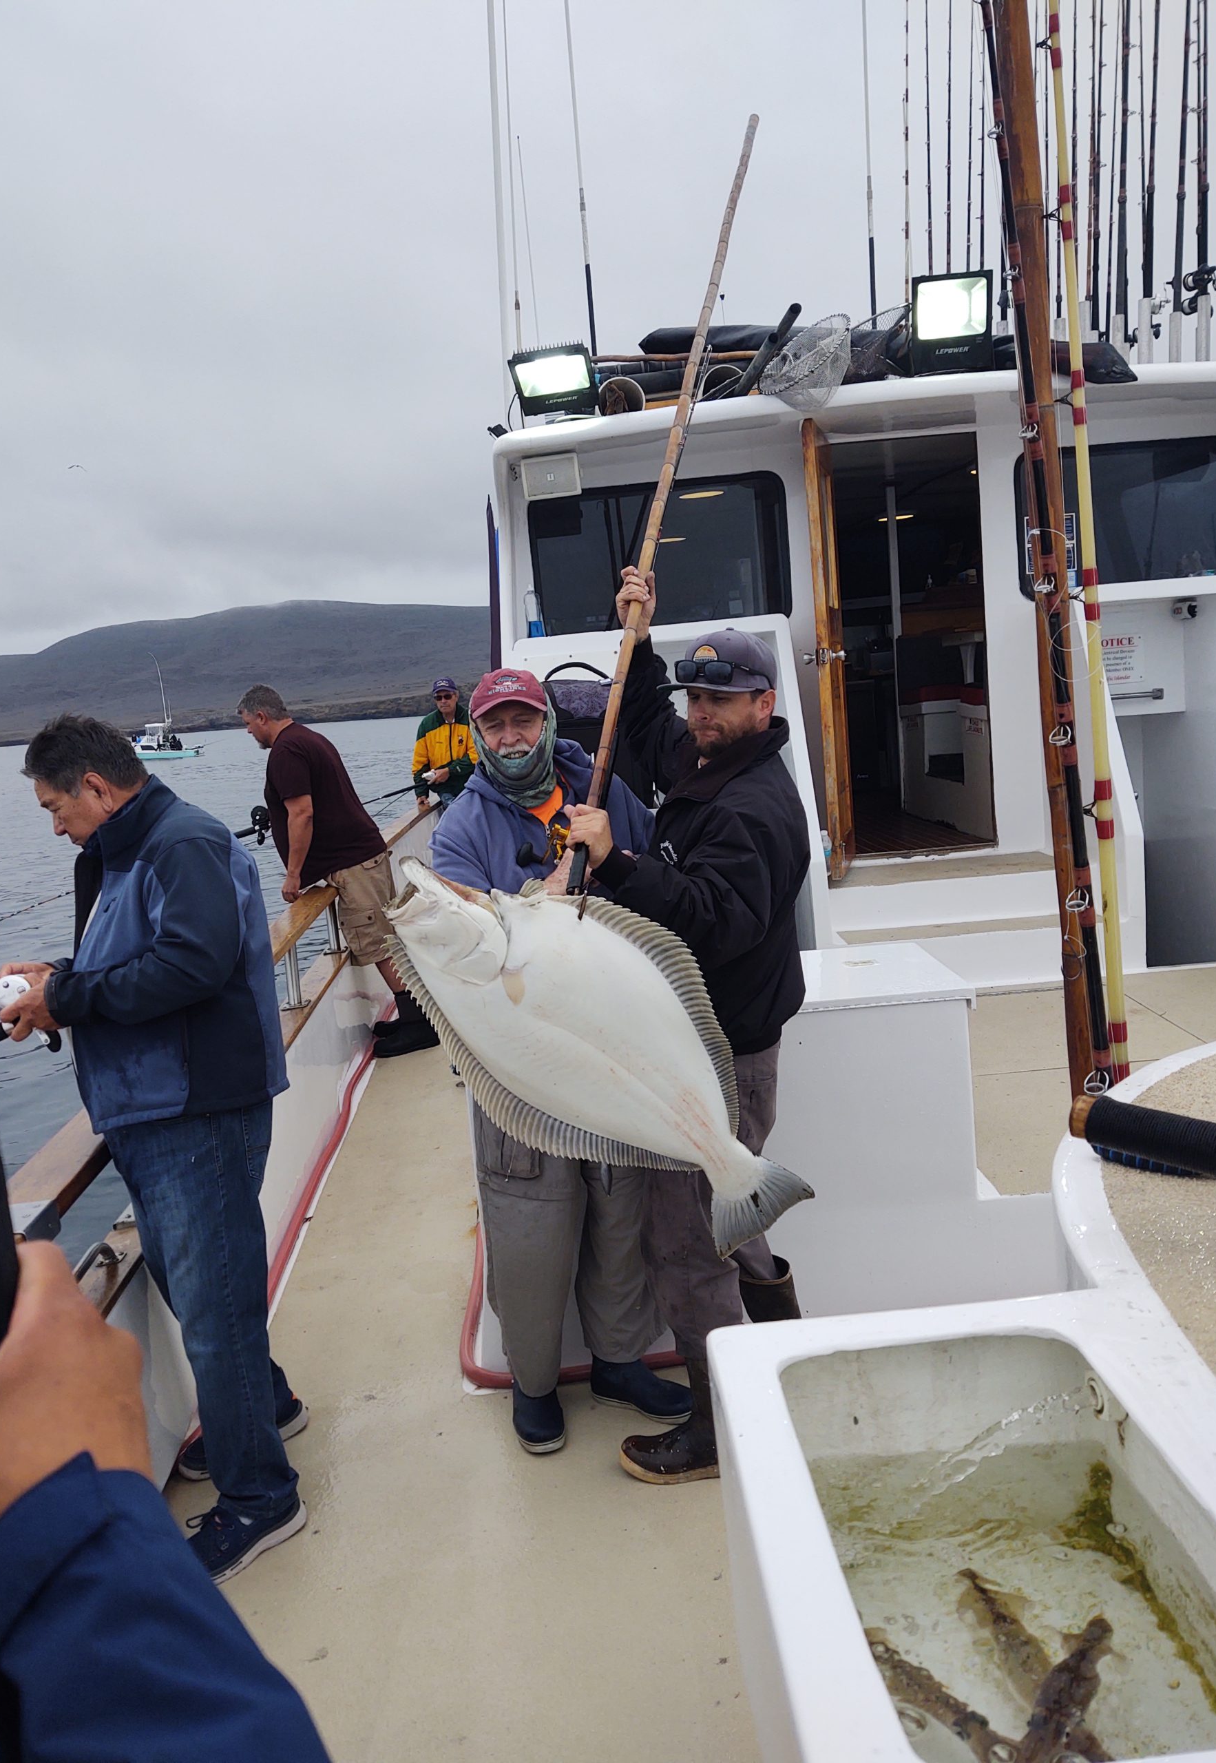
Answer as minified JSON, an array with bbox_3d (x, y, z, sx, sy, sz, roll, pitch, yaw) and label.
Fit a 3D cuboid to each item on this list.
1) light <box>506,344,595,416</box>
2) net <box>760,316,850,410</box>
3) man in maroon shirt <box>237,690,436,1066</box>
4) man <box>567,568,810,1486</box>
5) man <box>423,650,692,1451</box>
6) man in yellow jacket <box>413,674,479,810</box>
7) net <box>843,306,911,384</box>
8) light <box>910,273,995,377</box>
[{"bbox_3d":[-0.219,-1.966,5.400,0.300,0.110,0.370,-5,-26,-3],"label":"light"},{"bbox_3d":[0.749,-1.985,5.250,0.350,0.350,0.320,-4,7,0],"label":"net"},{"bbox_3d":[-1.279,-0.071,6.531,0.920,1.749,0.580,-5,7,-10],"label":"man in maroon shirt"},{"bbox_3d":[0.186,0.281,3.121,0.500,1.975,0.570,-9,9,-36],"label":"man"},{"bbox_3d":[-0.127,0.394,3.213,0.600,1.773,0.460,-5,7,-8],"label":"man"},{"bbox_3d":[-1.101,-0.513,9.601,0.600,1.809,0.450,-5,7,-5],"label":"man in yellow jacket"},{"bbox_3d":[1.088,-2.146,5.500,0.330,0.320,0.320,-4,7,0],"label":"net"},{"bbox_3d":[1.345,-2.170,5.350,0.305,0.375,0.110,-4,15,4],"label":"light"}]

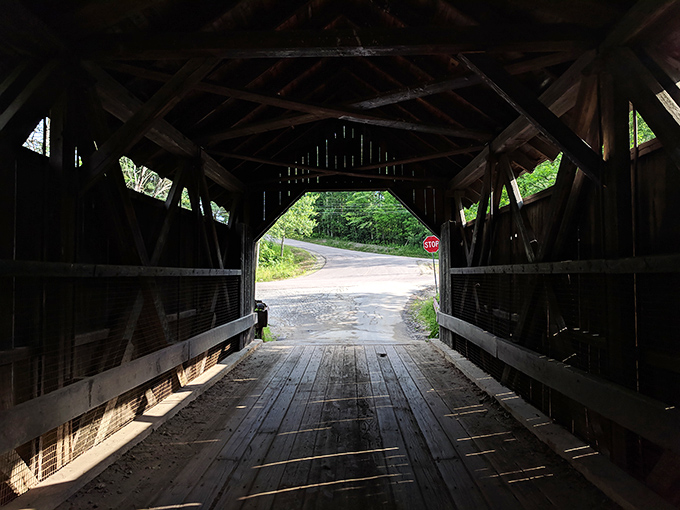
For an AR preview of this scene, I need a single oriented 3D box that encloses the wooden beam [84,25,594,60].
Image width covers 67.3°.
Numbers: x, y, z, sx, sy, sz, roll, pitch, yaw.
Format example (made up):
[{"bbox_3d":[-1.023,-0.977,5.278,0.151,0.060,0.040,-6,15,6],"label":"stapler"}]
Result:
[{"bbox_3d":[0.019,-1.873,4.517,4.750,0.158,0.168,-1,-2,1],"label":"wooden beam"}]

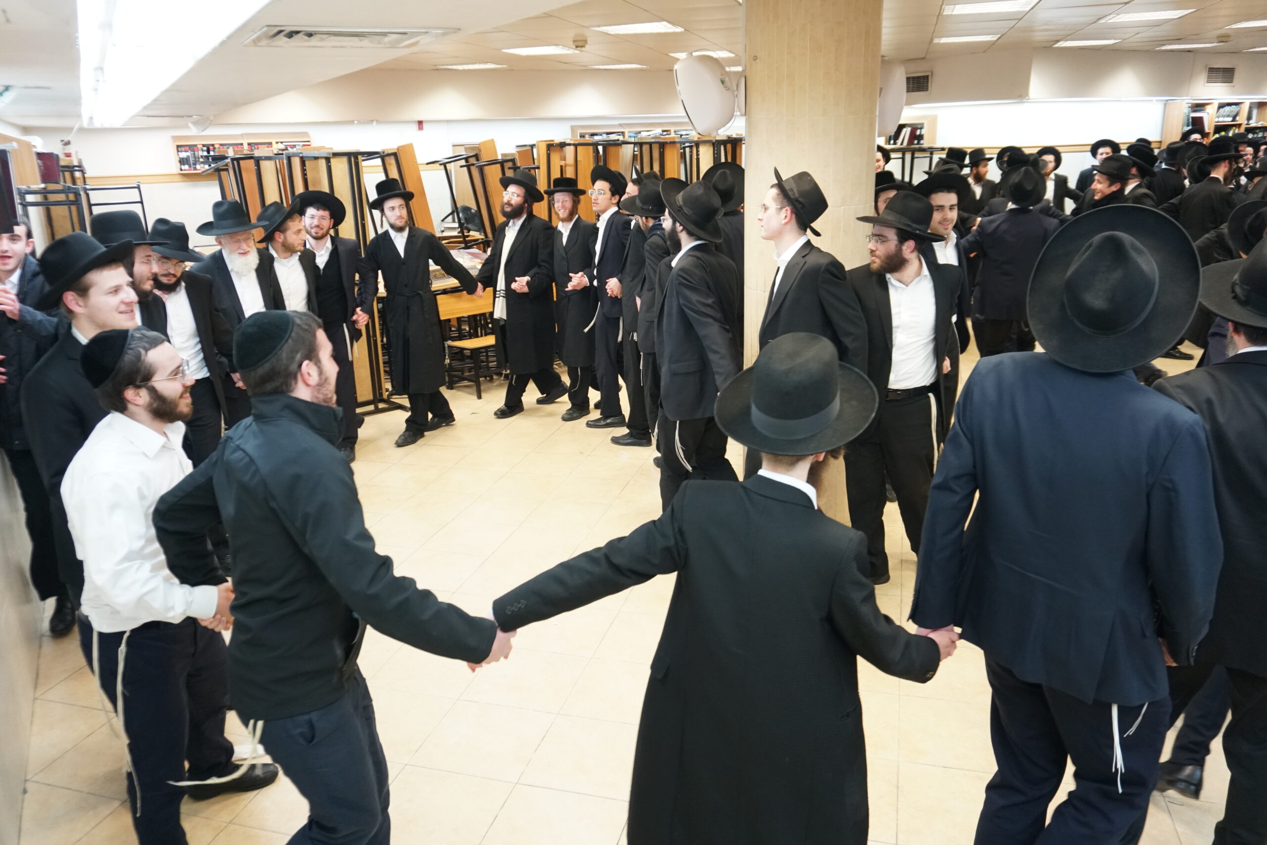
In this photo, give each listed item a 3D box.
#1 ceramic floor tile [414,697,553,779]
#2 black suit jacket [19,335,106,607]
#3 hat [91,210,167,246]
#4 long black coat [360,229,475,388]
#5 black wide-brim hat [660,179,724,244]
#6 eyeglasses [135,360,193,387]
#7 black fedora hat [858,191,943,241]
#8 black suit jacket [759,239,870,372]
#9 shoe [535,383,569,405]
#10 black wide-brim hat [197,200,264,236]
[{"bbox_3d":[-0.525,1.127,3.377,0.403,0.010,0.403,3,18,16],"label":"ceramic floor tile"},{"bbox_3d":[-1.618,0.108,3.000,0.370,0.800,0.480,-1,17,0],"label":"black suit jacket"},{"bbox_3d":[-1.953,-0.734,3.580,0.380,0.140,0.340,-4,17,-4],"label":"hat"},{"bbox_3d":[-1.509,-0.776,6.630,0.760,1.140,0.400,-2,17,-2],"label":"long black coat"},{"bbox_3d":[0.288,-0.964,4.170,0.370,0.145,0.340,47,34,12],"label":"black wide-brim hat"},{"bbox_3d":[-1.181,-0.119,2.342,0.140,0.045,0.140,-14,21,-28],"label":"eyeglasses"},{"bbox_3d":[1.153,-0.890,4.050,0.380,0.150,0.345,7,20,-23],"label":"black fedora hat"},{"bbox_3d":[0.795,-0.422,4.250,0.400,0.770,0.520,-5,17,-10],"label":"black suit jacket"},{"bbox_3d":[-0.653,-0.226,7.600,0.285,0.115,0.105,-30,21,-4],"label":"shoe"},{"bbox_3d":[-2.143,-1.093,5.086,0.380,0.140,0.350,14,29,42],"label":"black wide-brim hat"}]

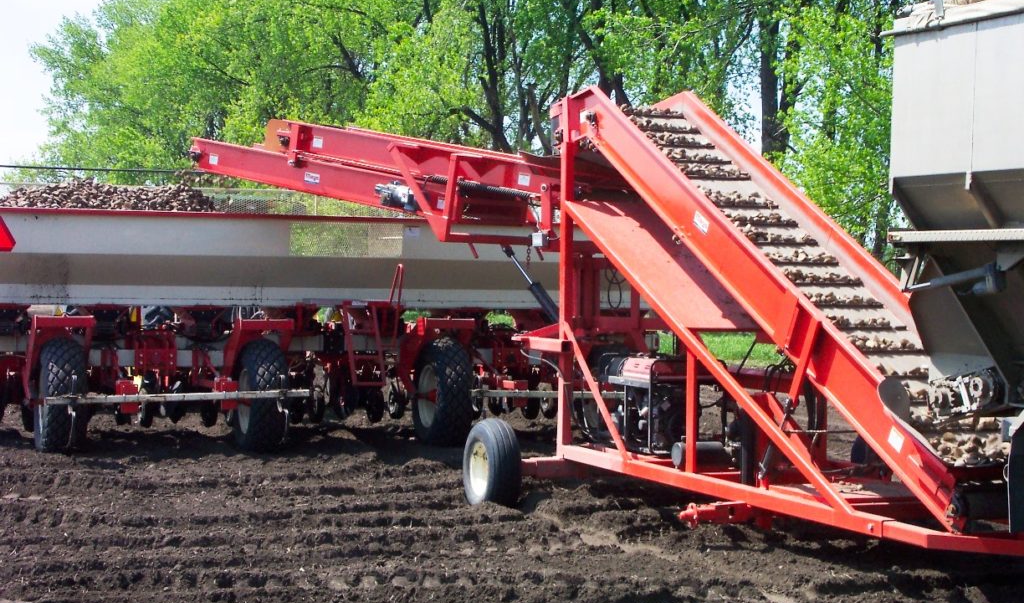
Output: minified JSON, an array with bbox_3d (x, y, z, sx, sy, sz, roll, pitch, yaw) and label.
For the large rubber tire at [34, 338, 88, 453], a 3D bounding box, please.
[{"bbox_3d":[-4.325,0.965,16.615,0.350,1.200,1.200,0,2,-21],"label":"large rubber tire"}]

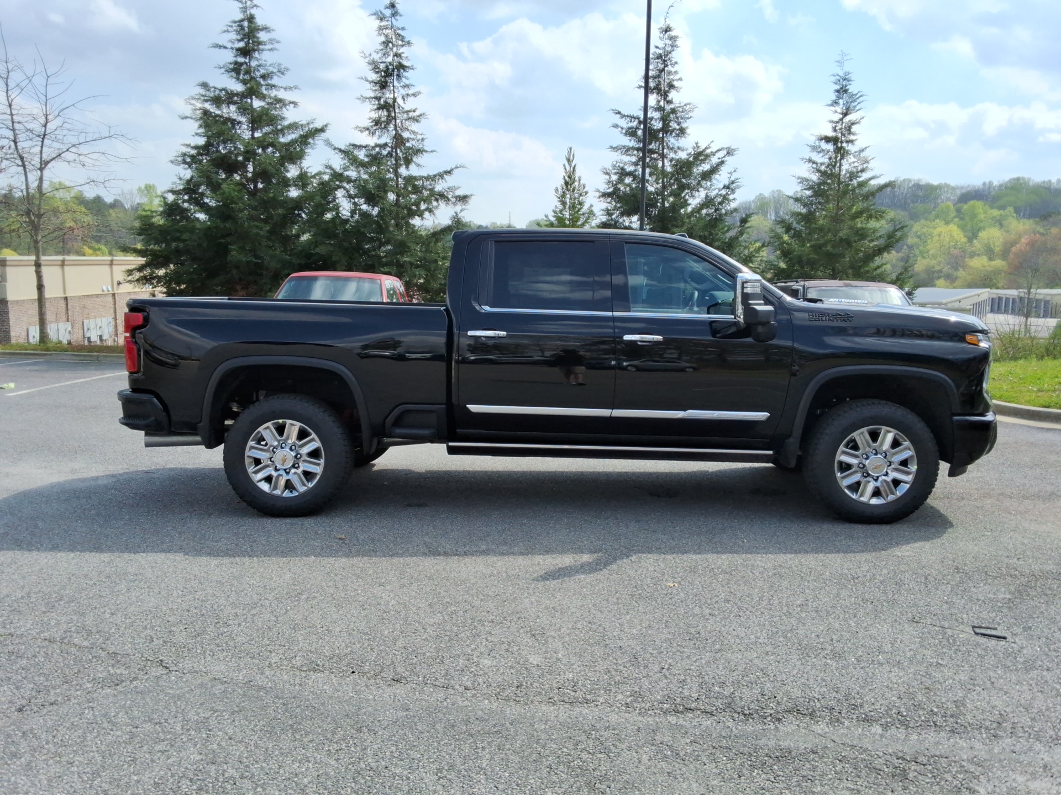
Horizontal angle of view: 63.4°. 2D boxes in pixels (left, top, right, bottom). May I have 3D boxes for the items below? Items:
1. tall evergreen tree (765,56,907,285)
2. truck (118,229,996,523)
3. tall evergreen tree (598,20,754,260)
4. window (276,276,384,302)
[{"bbox_3d":[6.509,-3.939,18.023,3.200,6.230,3.200,0,8,0],"label":"tall evergreen tree"},{"bbox_3d":[0.177,-0.285,6.761,6.350,2.030,2.200,1,8,1],"label":"truck"},{"bbox_3d":[3.133,-4.431,18.361,3.600,7.068,3.600,0,8,0],"label":"tall evergreen tree"},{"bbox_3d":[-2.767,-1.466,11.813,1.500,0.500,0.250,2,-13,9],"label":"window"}]

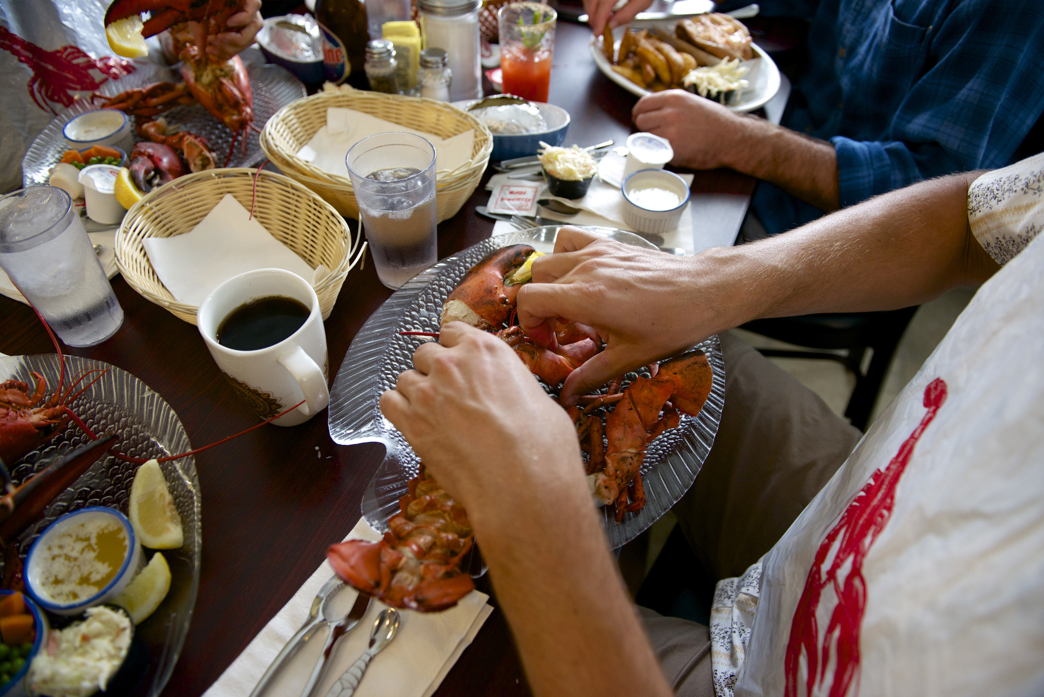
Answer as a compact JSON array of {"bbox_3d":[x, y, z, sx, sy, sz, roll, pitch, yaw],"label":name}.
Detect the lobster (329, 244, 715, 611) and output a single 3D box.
[{"bbox_3d":[0.008,0.034,0.520,0.255,0.088,0.350,15,51,11],"label":"lobster"}]

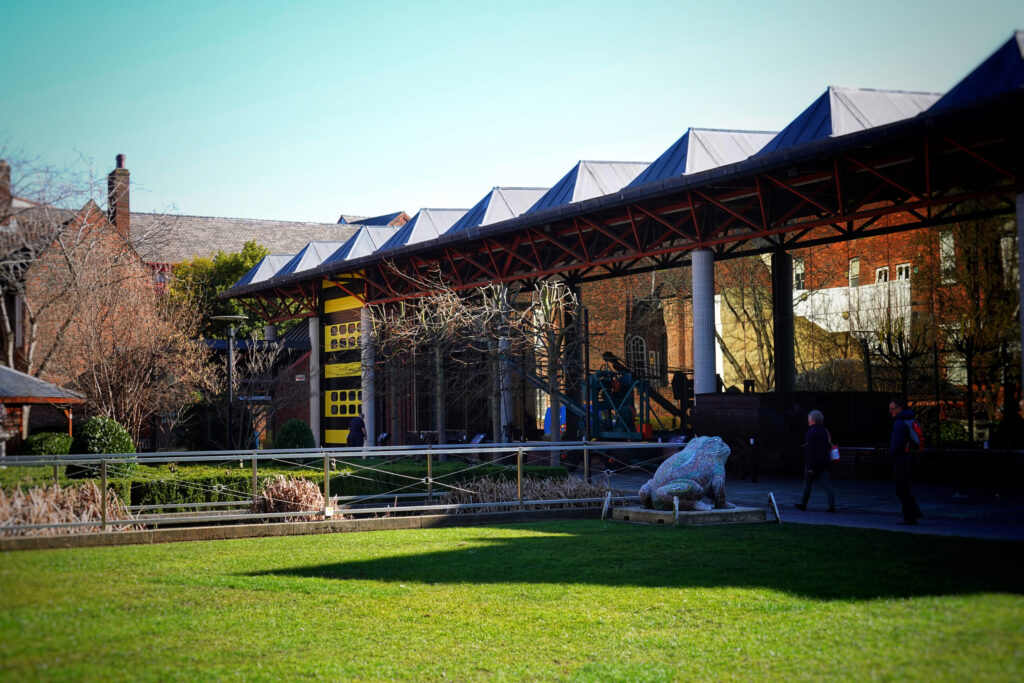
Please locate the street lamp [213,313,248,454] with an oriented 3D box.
[{"bbox_3d":[-7.336,1.466,36.976,1.040,4.256,1.040,1,-4,-30],"label":"street lamp"}]

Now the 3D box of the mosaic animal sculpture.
[{"bbox_3d":[2.587,1.927,20.940,1.170,1.070,0.950,1,-4,-30],"label":"mosaic animal sculpture"}]

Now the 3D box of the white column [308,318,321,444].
[{"bbox_3d":[-8.179,1.887,59.010,0.470,5.778,0.470,1,-4,-30],"label":"white column"}]

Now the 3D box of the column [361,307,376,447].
[{"bbox_3d":[-5.493,1.594,54.348,0.540,5.803,0.540,-1,-3,0],"label":"column"}]

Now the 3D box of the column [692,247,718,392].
[{"bbox_3d":[4.918,0.522,36.275,0.570,5.781,0.570,1,-4,-30],"label":"column"}]

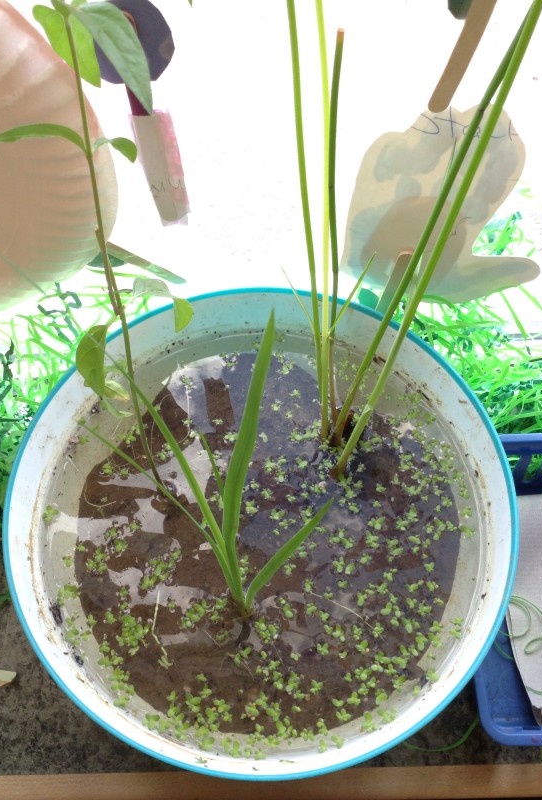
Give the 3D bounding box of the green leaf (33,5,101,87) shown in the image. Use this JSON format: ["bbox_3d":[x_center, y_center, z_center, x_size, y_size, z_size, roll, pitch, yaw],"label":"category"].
[{"bbox_3d":[-0.089,-0.156,0.335,0.018,0.008,0.039,-32,99,-3],"label":"green leaf"}]

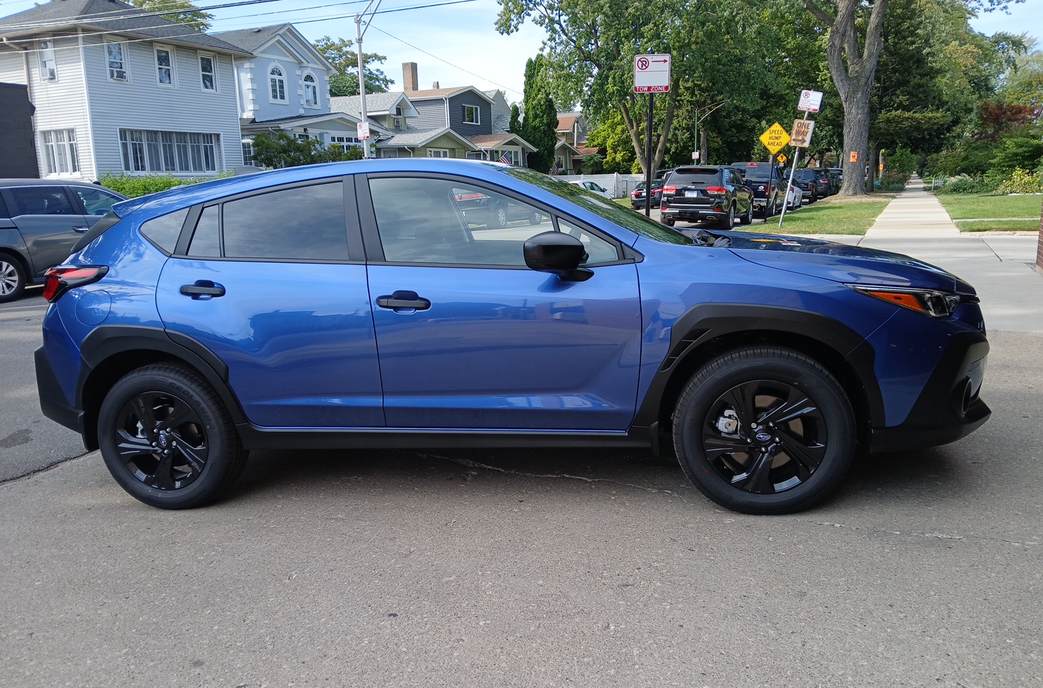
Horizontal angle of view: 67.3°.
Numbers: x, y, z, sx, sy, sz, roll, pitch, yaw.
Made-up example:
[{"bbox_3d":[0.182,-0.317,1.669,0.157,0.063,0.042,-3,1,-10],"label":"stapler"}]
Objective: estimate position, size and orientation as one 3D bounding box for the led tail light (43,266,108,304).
[{"bbox_3d":[-2.104,-0.293,3.763,0.510,0.165,0.360,-2,11,11],"label":"led tail light"}]

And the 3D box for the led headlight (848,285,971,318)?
[{"bbox_3d":[1.507,-0.197,3.110,0.500,0.155,0.380,-2,11,11],"label":"led headlight"}]

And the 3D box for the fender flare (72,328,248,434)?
[{"bbox_3d":[-1.646,0.142,3.566,0.870,0.490,0.110,-2,11,11],"label":"fender flare"}]

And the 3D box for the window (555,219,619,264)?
[{"bbox_3d":[0.278,-0.417,3.166,0.250,0.200,0.040,-2,-9,11],"label":"window"}]

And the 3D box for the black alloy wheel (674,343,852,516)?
[{"bbox_3d":[0.978,0.347,3.191,0.695,0.695,0.230,-2,11,11],"label":"black alloy wheel"}]

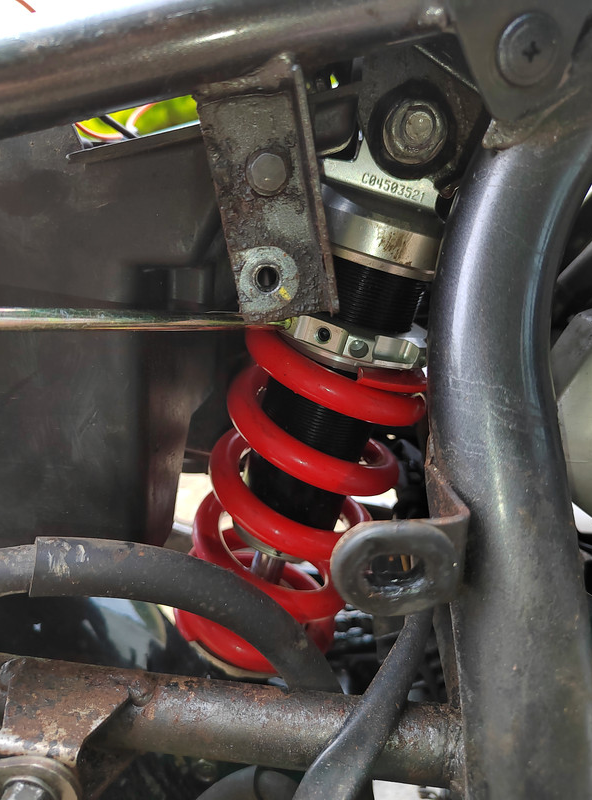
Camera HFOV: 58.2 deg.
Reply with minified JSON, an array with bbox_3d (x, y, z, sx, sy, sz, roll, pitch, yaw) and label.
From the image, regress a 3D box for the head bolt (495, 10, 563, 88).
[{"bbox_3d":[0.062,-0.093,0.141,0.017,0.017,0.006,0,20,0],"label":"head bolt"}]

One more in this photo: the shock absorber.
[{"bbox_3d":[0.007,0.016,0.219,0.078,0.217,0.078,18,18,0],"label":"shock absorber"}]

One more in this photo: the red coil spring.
[{"bbox_3d":[0.001,0.035,0.226,0.076,0.129,0.076,18,18,0],"label":"red coil spring"}]

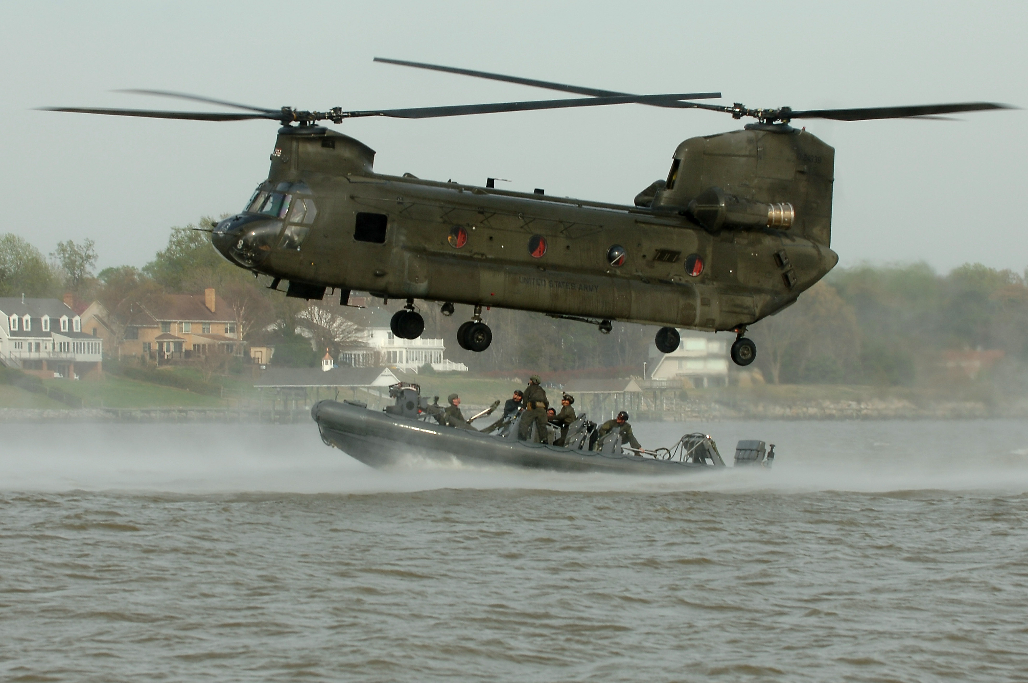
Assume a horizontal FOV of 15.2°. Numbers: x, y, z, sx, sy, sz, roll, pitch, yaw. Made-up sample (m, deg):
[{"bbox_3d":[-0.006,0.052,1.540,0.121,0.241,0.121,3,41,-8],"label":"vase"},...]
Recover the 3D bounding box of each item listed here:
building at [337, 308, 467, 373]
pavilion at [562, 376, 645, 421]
[{"bbox_3d":[-15.094,-0.161,515.000,16.300,8.500,10.500,0,-1,-12],"label":"building"},{"bbox_3d":[11.014,7.359,480.000,8.600,5.100,5.900,-1,-1,25],"label":"pavilion"}]

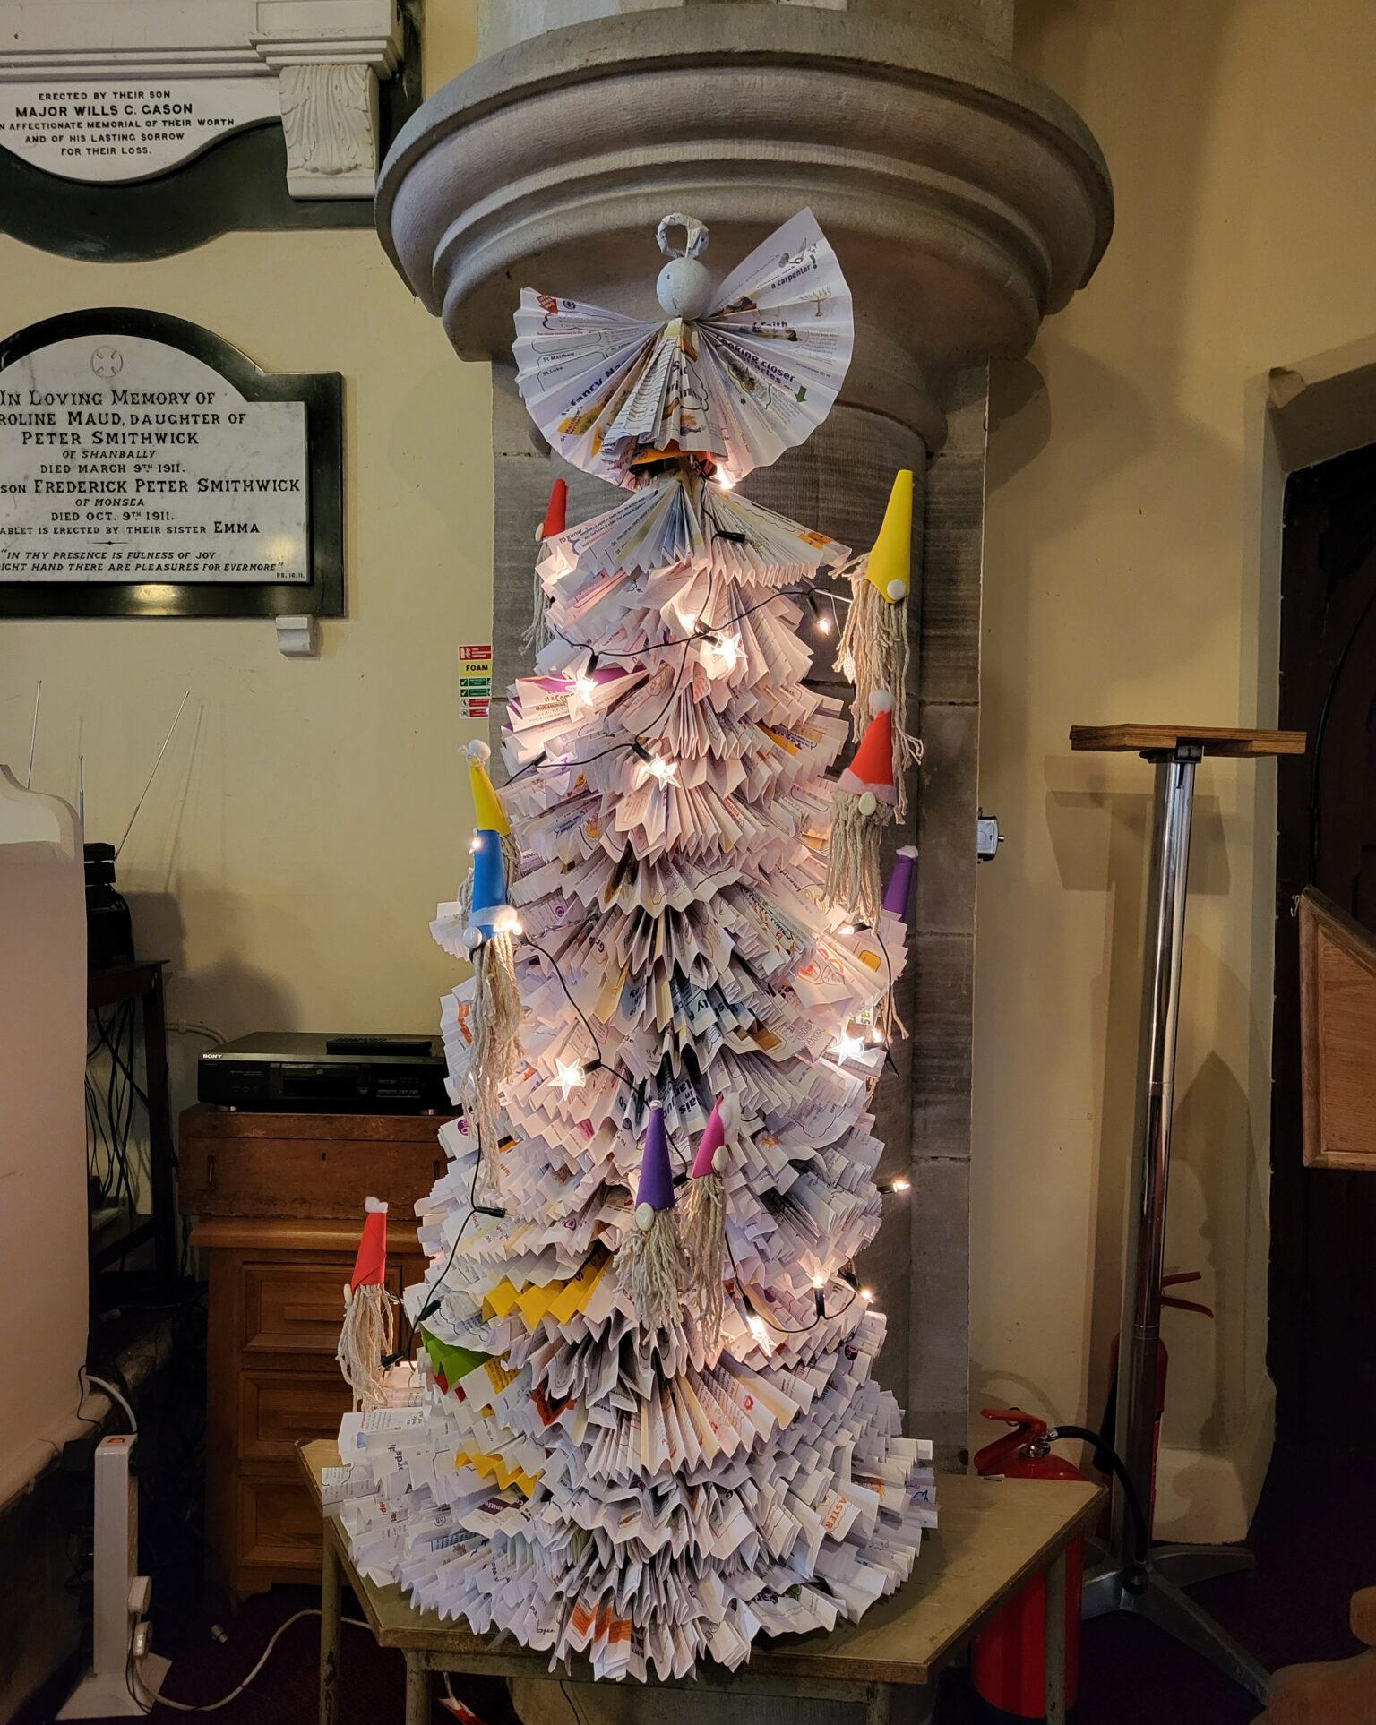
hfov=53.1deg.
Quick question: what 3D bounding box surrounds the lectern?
[{"bbox_3d":[0.760,0.507,2.298,0.520,1.475,0.500,1,1,-3],"label":"lectern"}]

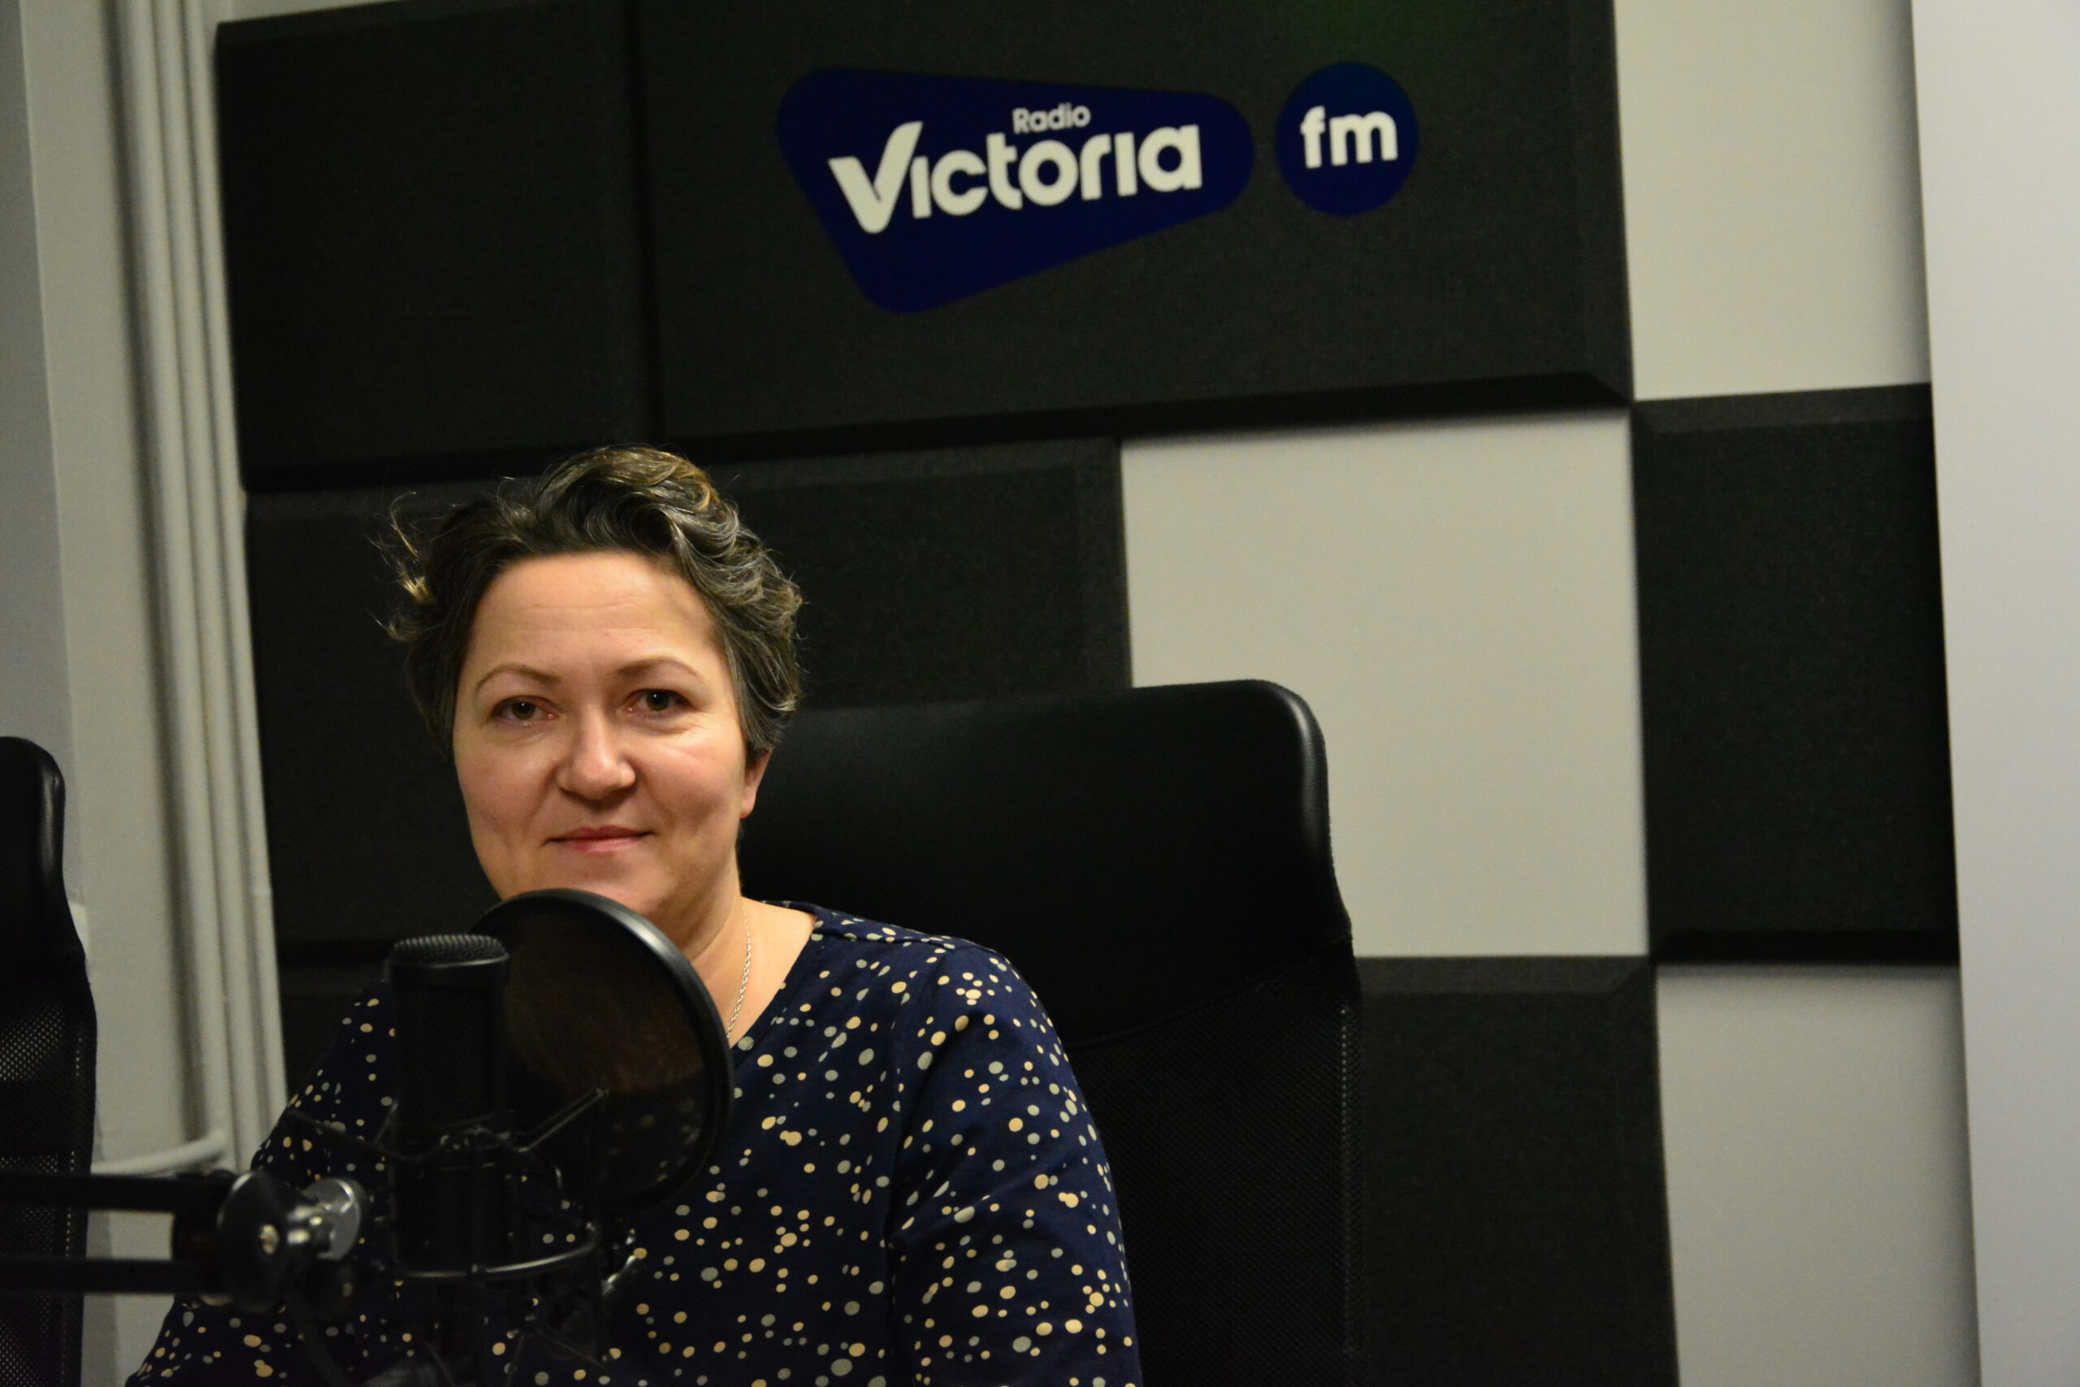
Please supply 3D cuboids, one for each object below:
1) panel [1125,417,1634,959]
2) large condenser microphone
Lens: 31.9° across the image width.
[{"bbox_3d":[0.320,-0.004,3.390,0.500,0.500,0.050,-2,3,25],"label":"panel"},{"bbox_3d":[-0.253,0.196,1.570,0.054,0.187,0.054,-1,4,18],"label":"large condenser microphone"}]

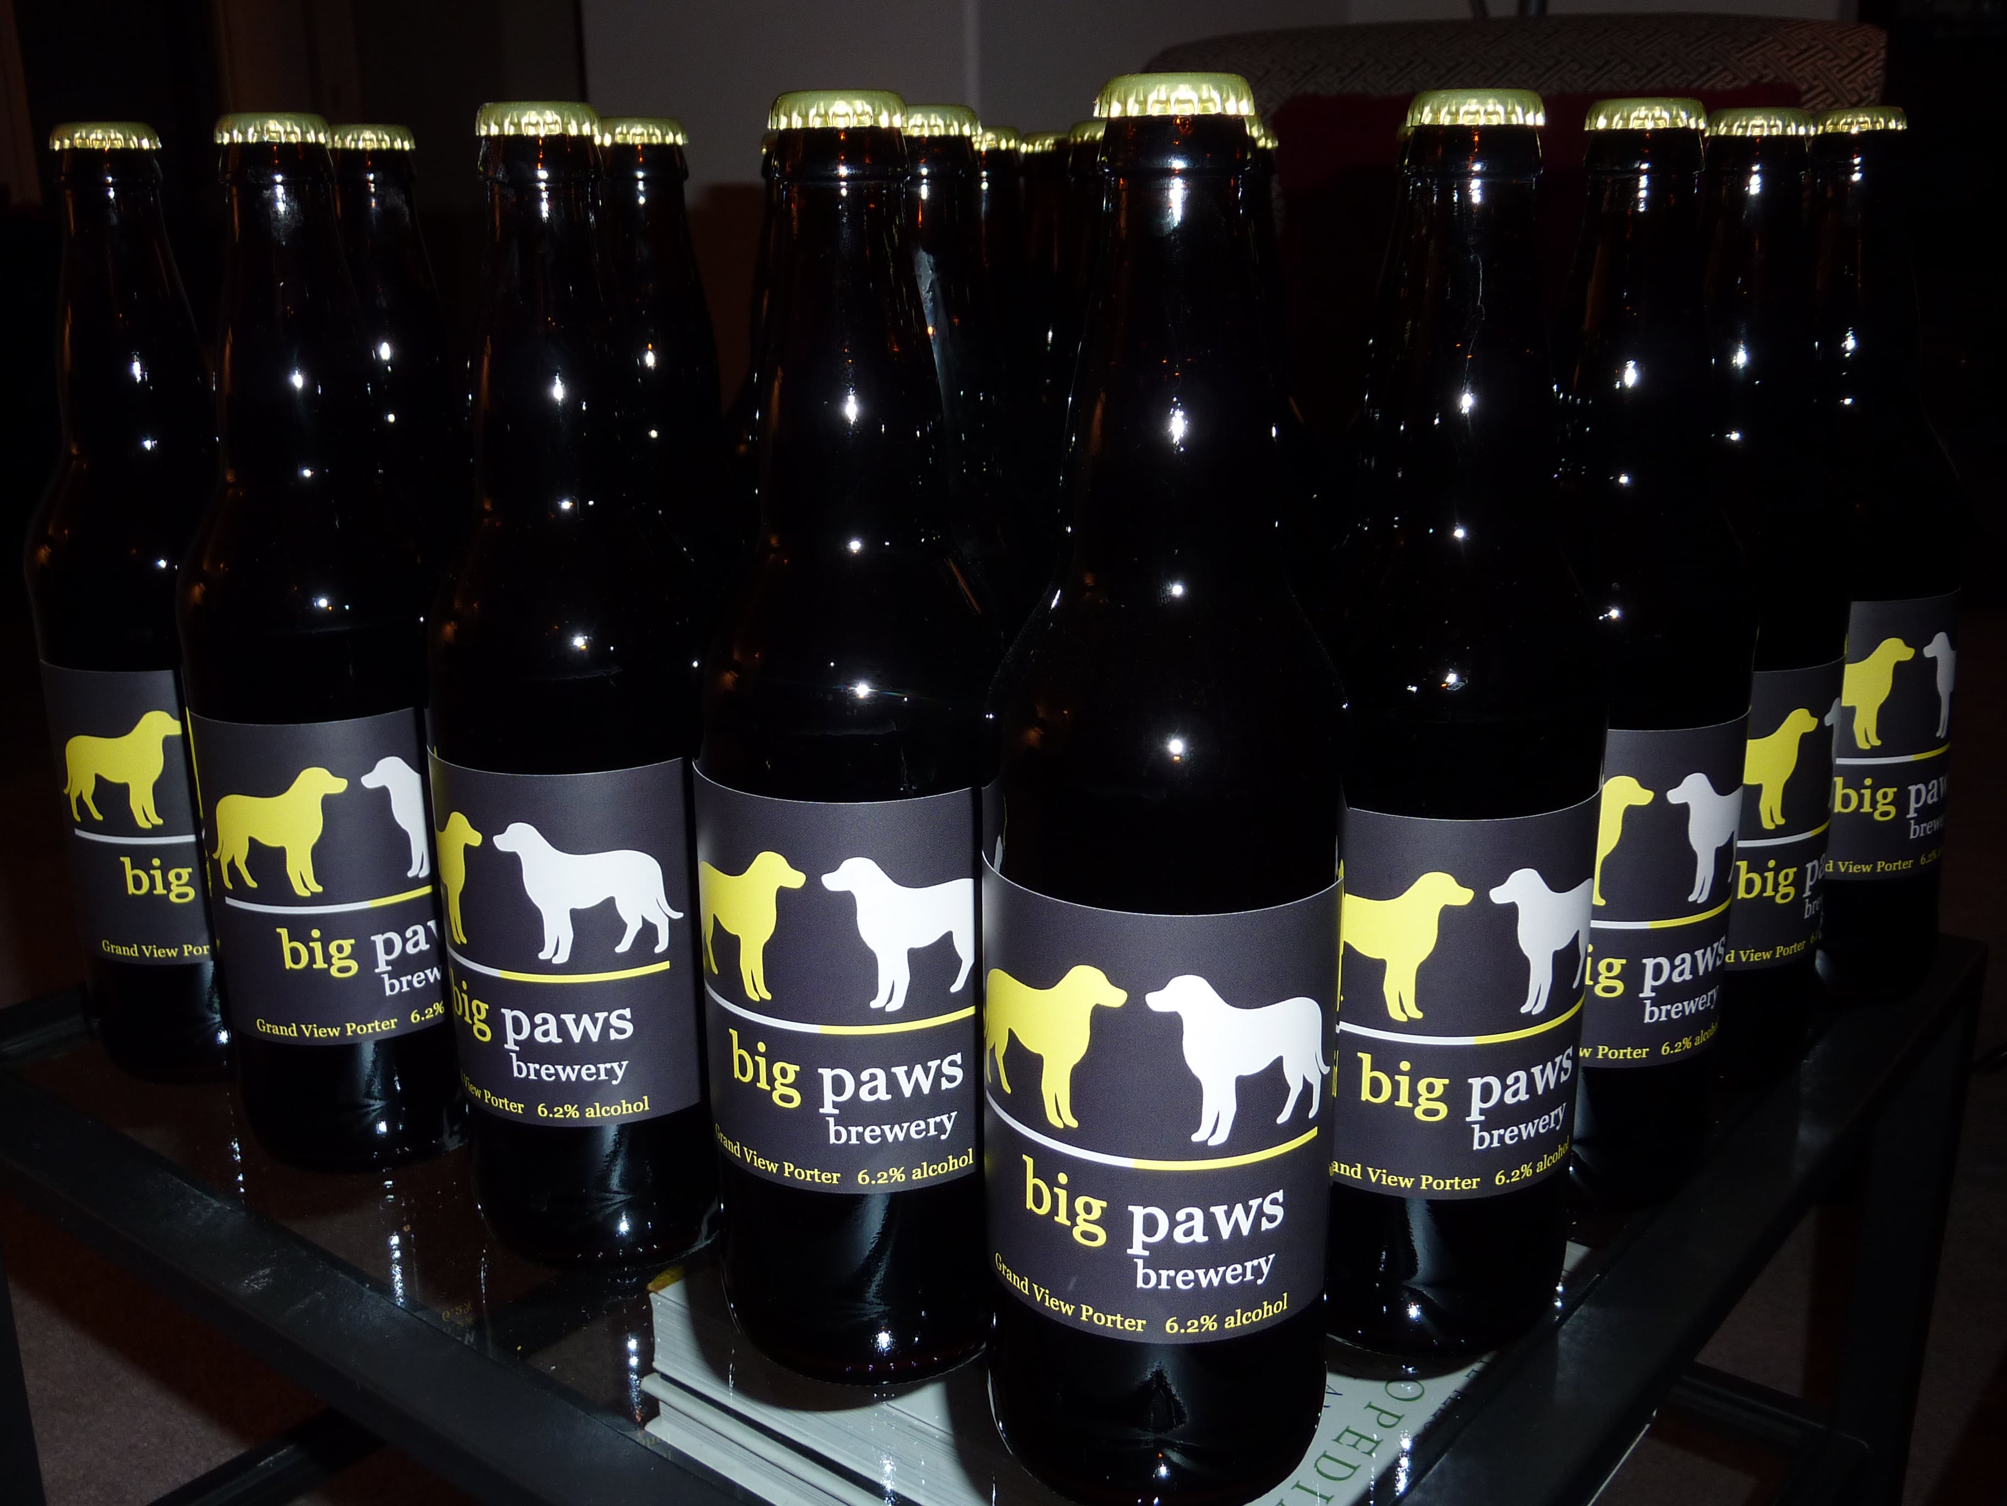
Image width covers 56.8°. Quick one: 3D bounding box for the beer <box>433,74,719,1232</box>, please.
[{"bbox_3d":[-0.107,-0.012,0.472,0.074,0.288,0.074,9,20,28],"label":"beer"}]

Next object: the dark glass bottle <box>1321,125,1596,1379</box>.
[{"bbox_3d":[0.101,-0.001,0.432,0.074,0.288,0.074,-2,17,-3],"label":"dark glass bottle"}]

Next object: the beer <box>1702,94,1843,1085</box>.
[{"bbox_3d":[0.215,-0.043,0.560,0.074,0.288,0.074,-13,21,-34],"label":"beer"}]

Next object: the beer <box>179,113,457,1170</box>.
[{"bbox_3d":[-0.188,-0.026,0.519,0.074,0.288,0.074,-8,19,-24],"label":"beer"}]

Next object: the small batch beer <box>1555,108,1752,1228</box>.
[{"bbox_3d":[0.160,-0.021,0.494,0.074,0.288,0.074,-2,17,-5],"label":"small batch beer"}]

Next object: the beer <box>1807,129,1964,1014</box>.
[{"bbox_3d":[0.278,-0.062,0.621,0.074,0.288,0.074,-6,18,-16],"label":"beer"}]

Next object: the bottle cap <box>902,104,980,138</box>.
[{"bbox_3d":[-0.020,-0.158,0.464,0.029,0.007,0.029,-1,17,0],"label":"bottle cap"}]

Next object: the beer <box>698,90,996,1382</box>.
[{"bbox_3d":[-0.033,0.002,0.424,0.074,0.288,0.074,3,18,12],"label":"beer"}]

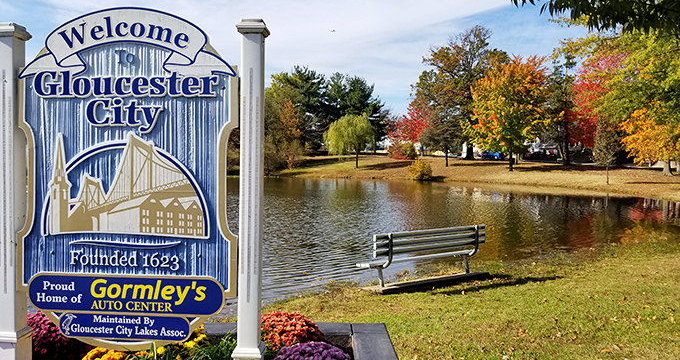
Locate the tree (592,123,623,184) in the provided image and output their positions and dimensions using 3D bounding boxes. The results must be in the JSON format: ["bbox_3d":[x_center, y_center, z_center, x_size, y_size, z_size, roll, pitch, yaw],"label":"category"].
[{"bbox_3d":[23.571,-2.423,45.000,2.643,5.639,2.643,0,2,0],"label":"tree"}]

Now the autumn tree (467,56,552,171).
[{"bbox_3d":[21.905,-8.594,66.000,11.631,14.991,11.631,0,2,0],"label":"autumn tree"}]

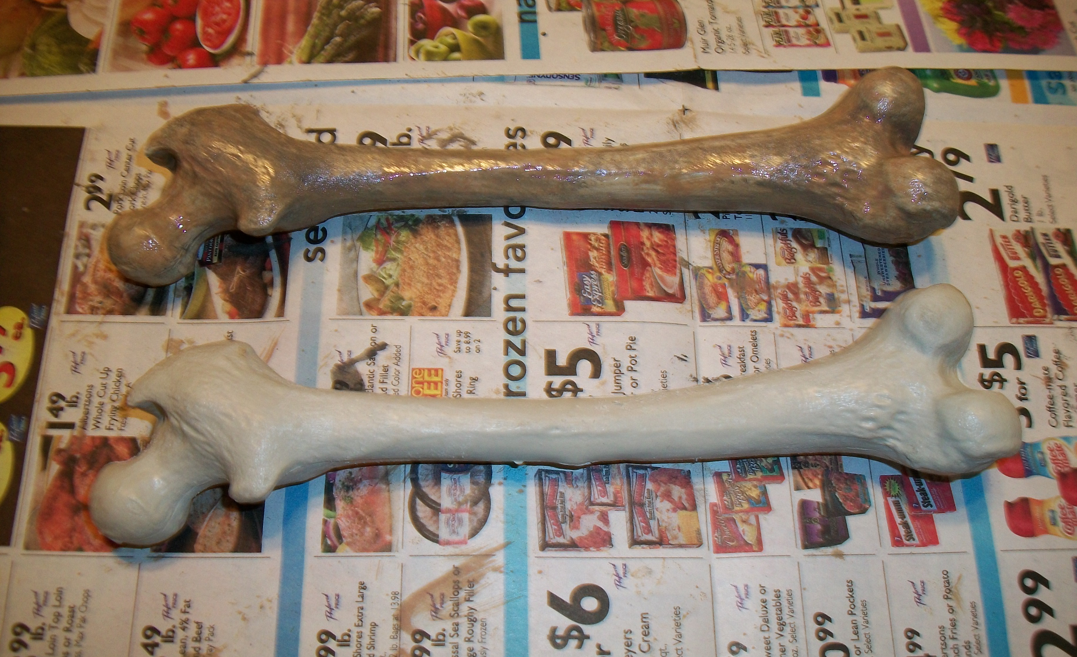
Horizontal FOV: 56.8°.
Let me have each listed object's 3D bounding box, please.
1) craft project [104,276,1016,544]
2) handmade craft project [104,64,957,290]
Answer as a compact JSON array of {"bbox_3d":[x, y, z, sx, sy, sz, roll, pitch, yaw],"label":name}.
[{"bbox_3d":[0.011,0.036,0.443,0.410,0.061,0.083,-4,69,-5],"label":"craft project"},{"bbox_3d":[0.001,-0.077,0.486,0.410,0.061,0.083,-4,69,-5],"label":"handmade craft project"}]

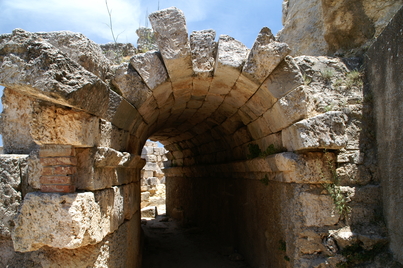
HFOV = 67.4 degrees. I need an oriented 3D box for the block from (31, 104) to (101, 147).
[{"bbox_3d":[-1.237,-0.057,2.846,0.480,0.377,0.525,0,-7,-4],"label":"block"}]

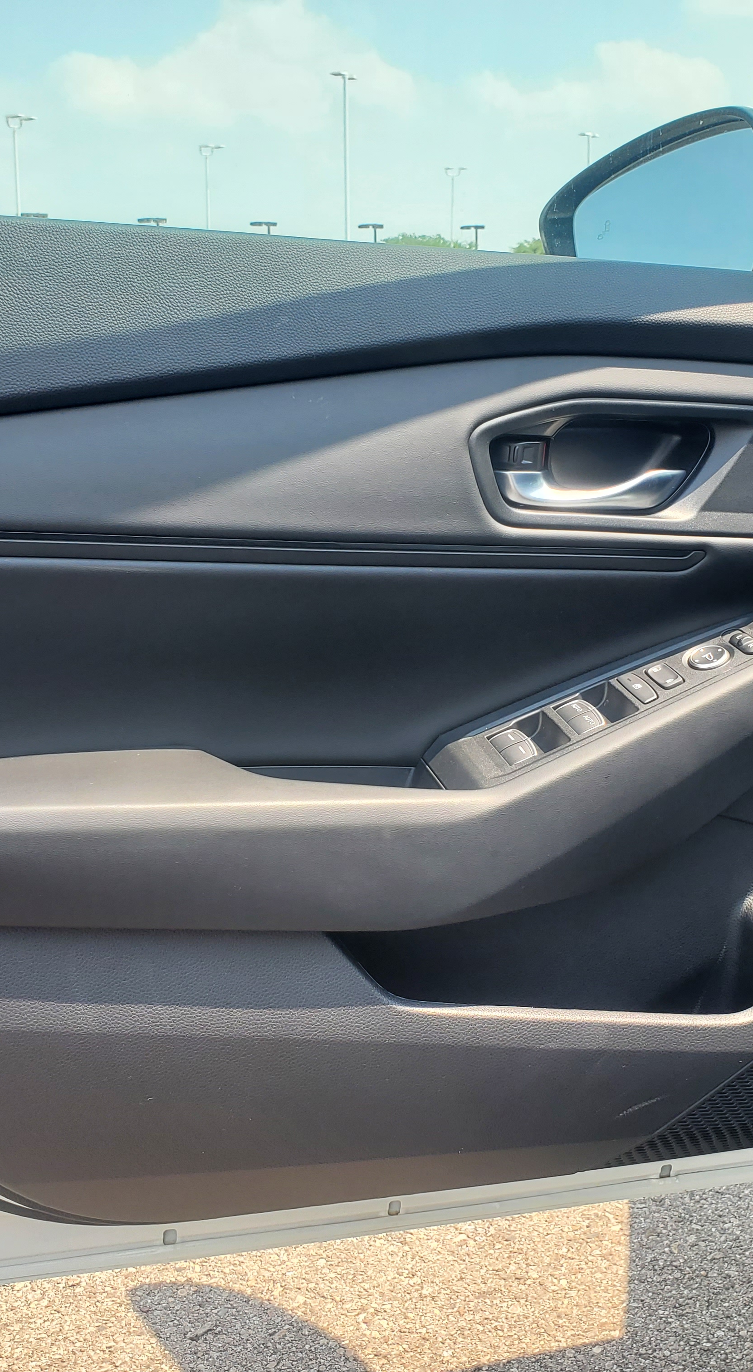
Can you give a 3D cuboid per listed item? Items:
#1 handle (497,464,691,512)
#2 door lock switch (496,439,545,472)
[{"bbox_3d":[0.135,-0.120,0.826,0.124,0.026,0.028,-4,14,-11],"label":"handle"},{"bbox_3d":[0.087,-0.137,0.818,0.035,0.021,0.015,-4,14,-11],"label":"door lock switch"}]

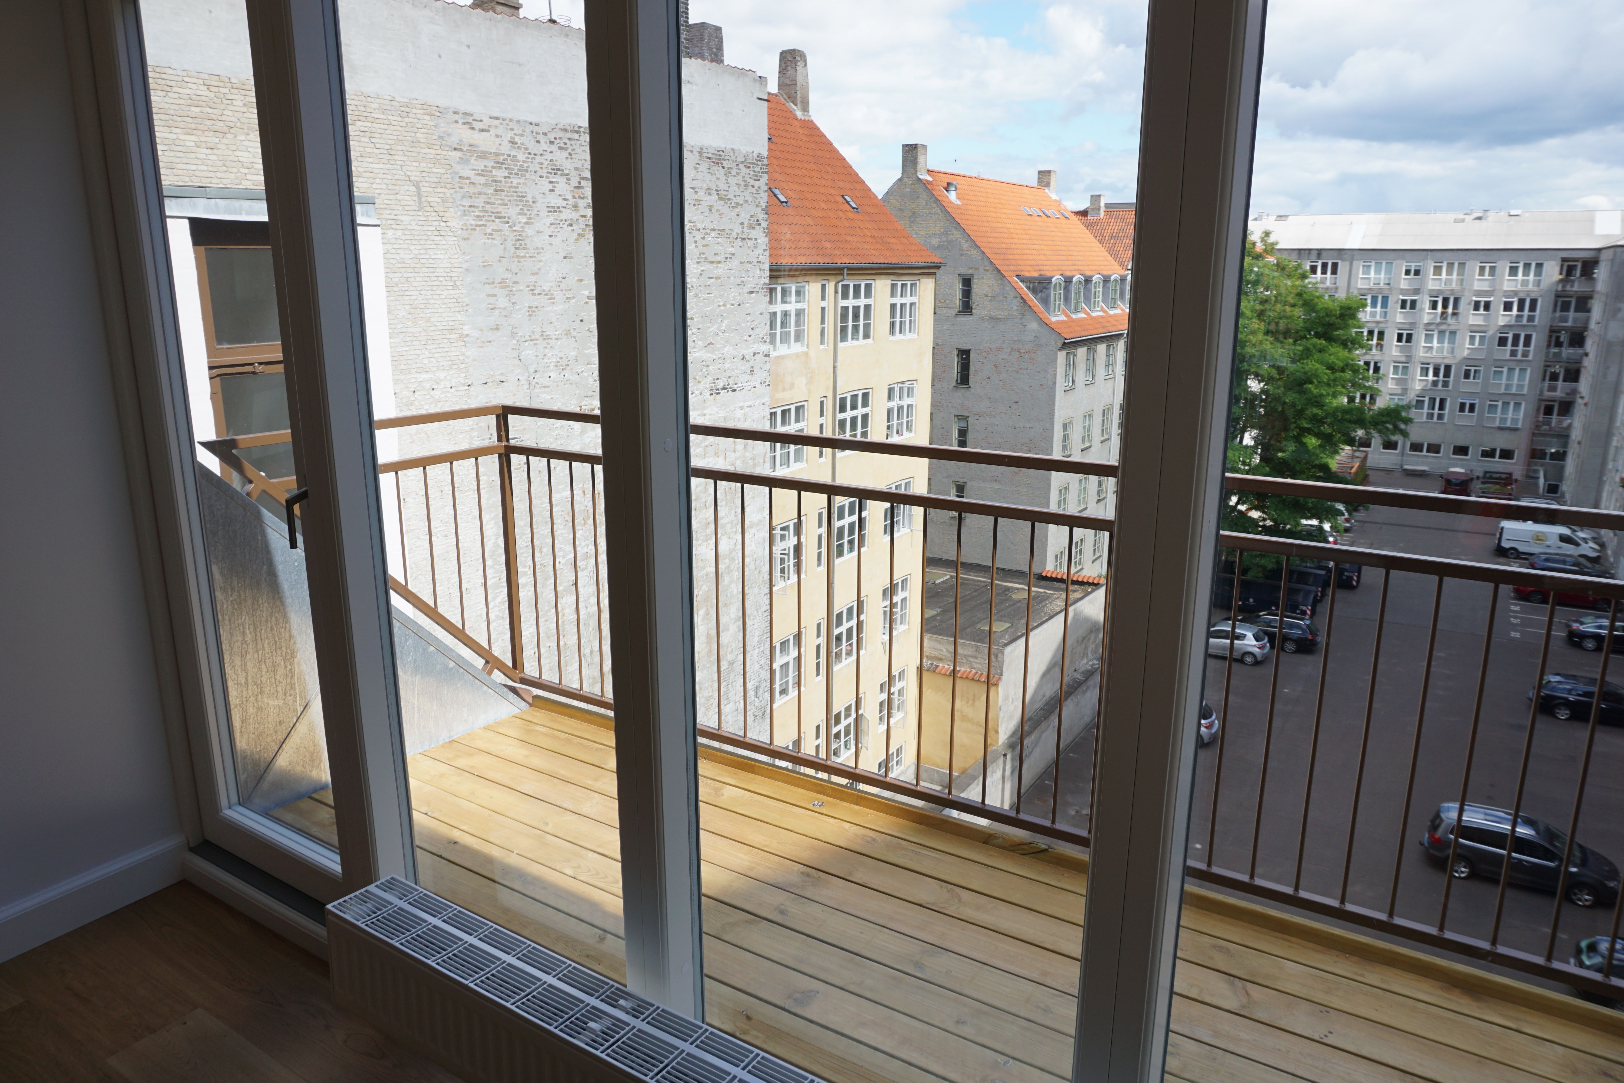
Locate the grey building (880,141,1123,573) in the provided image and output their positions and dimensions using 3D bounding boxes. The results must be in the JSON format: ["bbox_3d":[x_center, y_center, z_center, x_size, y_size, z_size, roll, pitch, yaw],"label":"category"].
[{"bbox_3d":[8.271,-6.612,50.960,12.600,21.300,15.000,9,17,31],"label":"grey building"}]

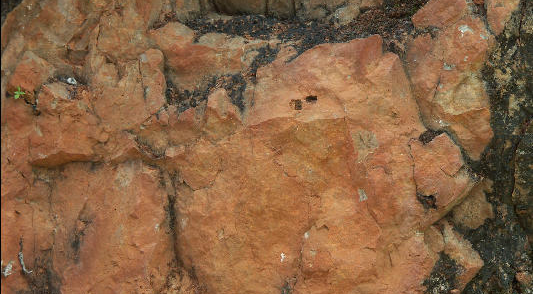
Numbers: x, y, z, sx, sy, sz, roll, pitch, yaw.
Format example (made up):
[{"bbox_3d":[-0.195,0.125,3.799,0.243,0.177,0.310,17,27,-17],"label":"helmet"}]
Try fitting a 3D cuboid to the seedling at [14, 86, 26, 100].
[{"bbox_3d":[-0.549,-0.121,5.500,0.026,0.028,0.024,0,11,0],"label":"seedling"}]

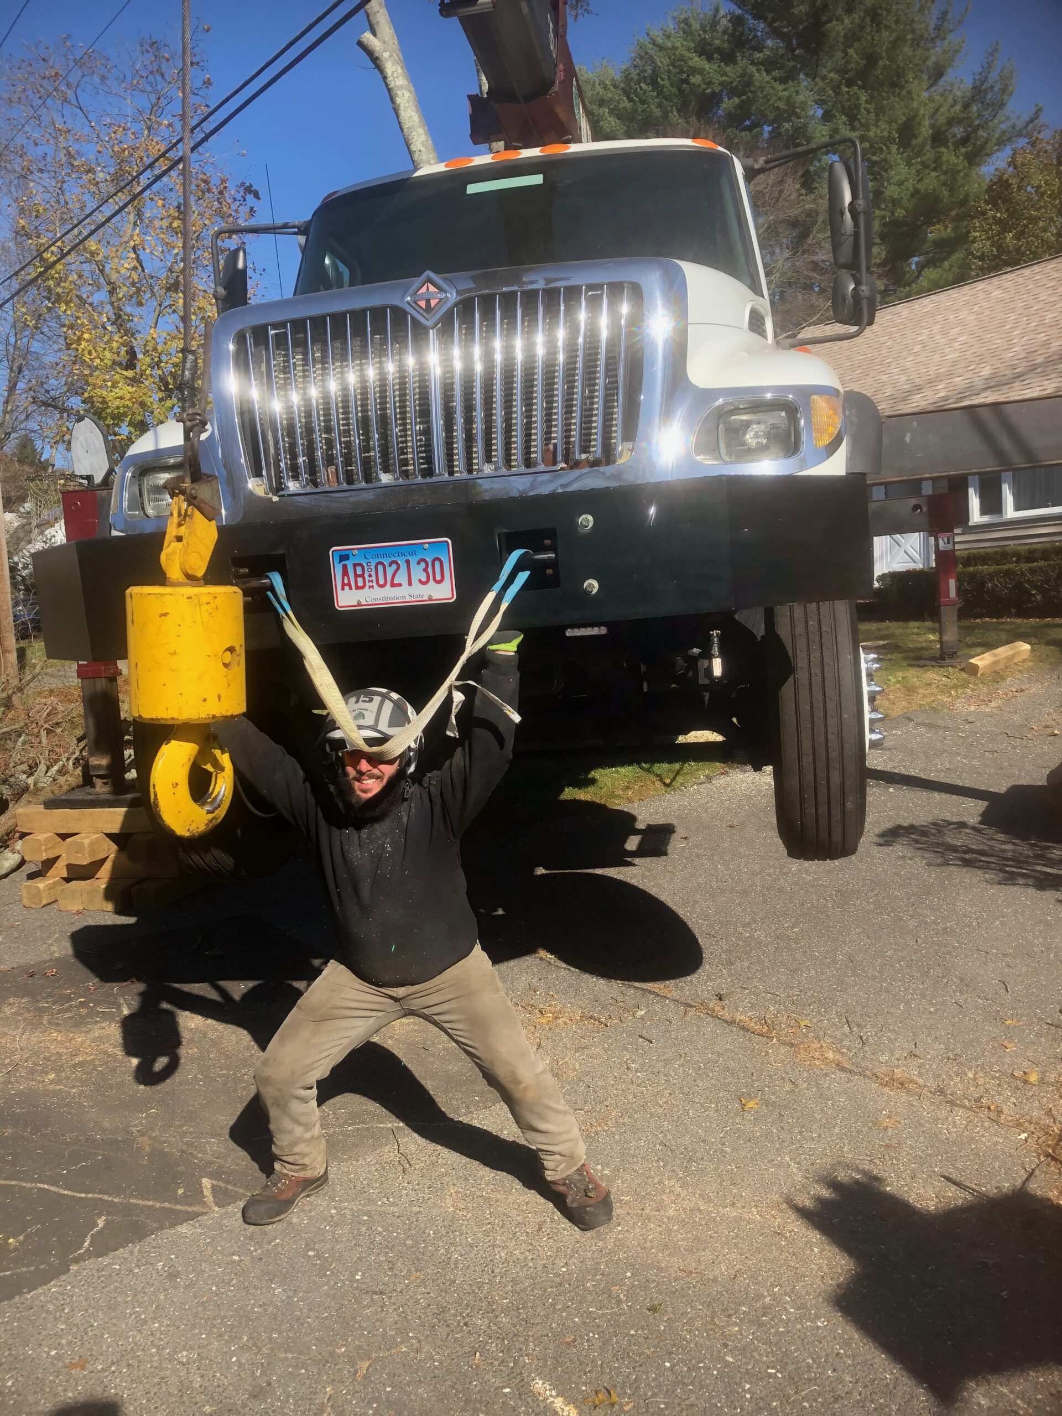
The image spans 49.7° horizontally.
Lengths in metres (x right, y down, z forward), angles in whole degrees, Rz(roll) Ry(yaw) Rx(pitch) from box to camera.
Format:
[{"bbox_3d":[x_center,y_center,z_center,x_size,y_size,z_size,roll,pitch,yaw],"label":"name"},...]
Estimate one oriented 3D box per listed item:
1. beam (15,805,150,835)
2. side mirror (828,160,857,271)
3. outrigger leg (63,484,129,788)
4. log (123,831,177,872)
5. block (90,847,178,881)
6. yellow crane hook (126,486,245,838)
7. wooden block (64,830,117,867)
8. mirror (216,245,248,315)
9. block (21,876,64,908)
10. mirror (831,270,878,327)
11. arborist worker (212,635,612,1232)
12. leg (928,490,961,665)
[{"bbox_3d":[-2.621,0.655,6.837,0.930,0.140,0.140,-3,4,14],"label":"beam"},{"bbox_3d":[1.382,-2.123,4.950,0.185,0.450,0.095,-5,4,-14],"label":"side mirror"},{"bbox_3d":[-2.698,-0.408,7.100,0.210,1.850,0.190,-3,4,10],"label":"outrigger leg"},{"bbox_3d":[-2.166,0.777,6.992,0.140,0.140,0.900,-3,4,10],"label":"log"},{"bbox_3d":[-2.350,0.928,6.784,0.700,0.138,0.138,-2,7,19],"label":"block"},{"bbox_3d":[-0.674,-0.083,2.240,0.225,0.685,0.225,-4,7,-21],"label":"yellow crane hook"},{"bbox_3d":[-2.537,0.783,7.042,0.140,0.140,0.900,-3,4,10],"label":"wooden block"},{"bbox_3d":[-1.197,-1.659,4.600,0.180,0.390,0.100,1,9,41],"label":"mirror"},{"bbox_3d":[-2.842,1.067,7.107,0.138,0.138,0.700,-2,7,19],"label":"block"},{"bbox_3d":[1.398,-1.764,4.950,0.190,0.215,0.100,-5,4,-14],"label":"mirror"},{"bbox_3d":[-0.317,0.587,3.000,0.950,1.540,0.550,-4,7,6],"label":"arborist worker"},{"bbox_3d":[4.009,-1.276,11.100,0.230,1.620,0.200,-3,4,10],"label":"leg"}]

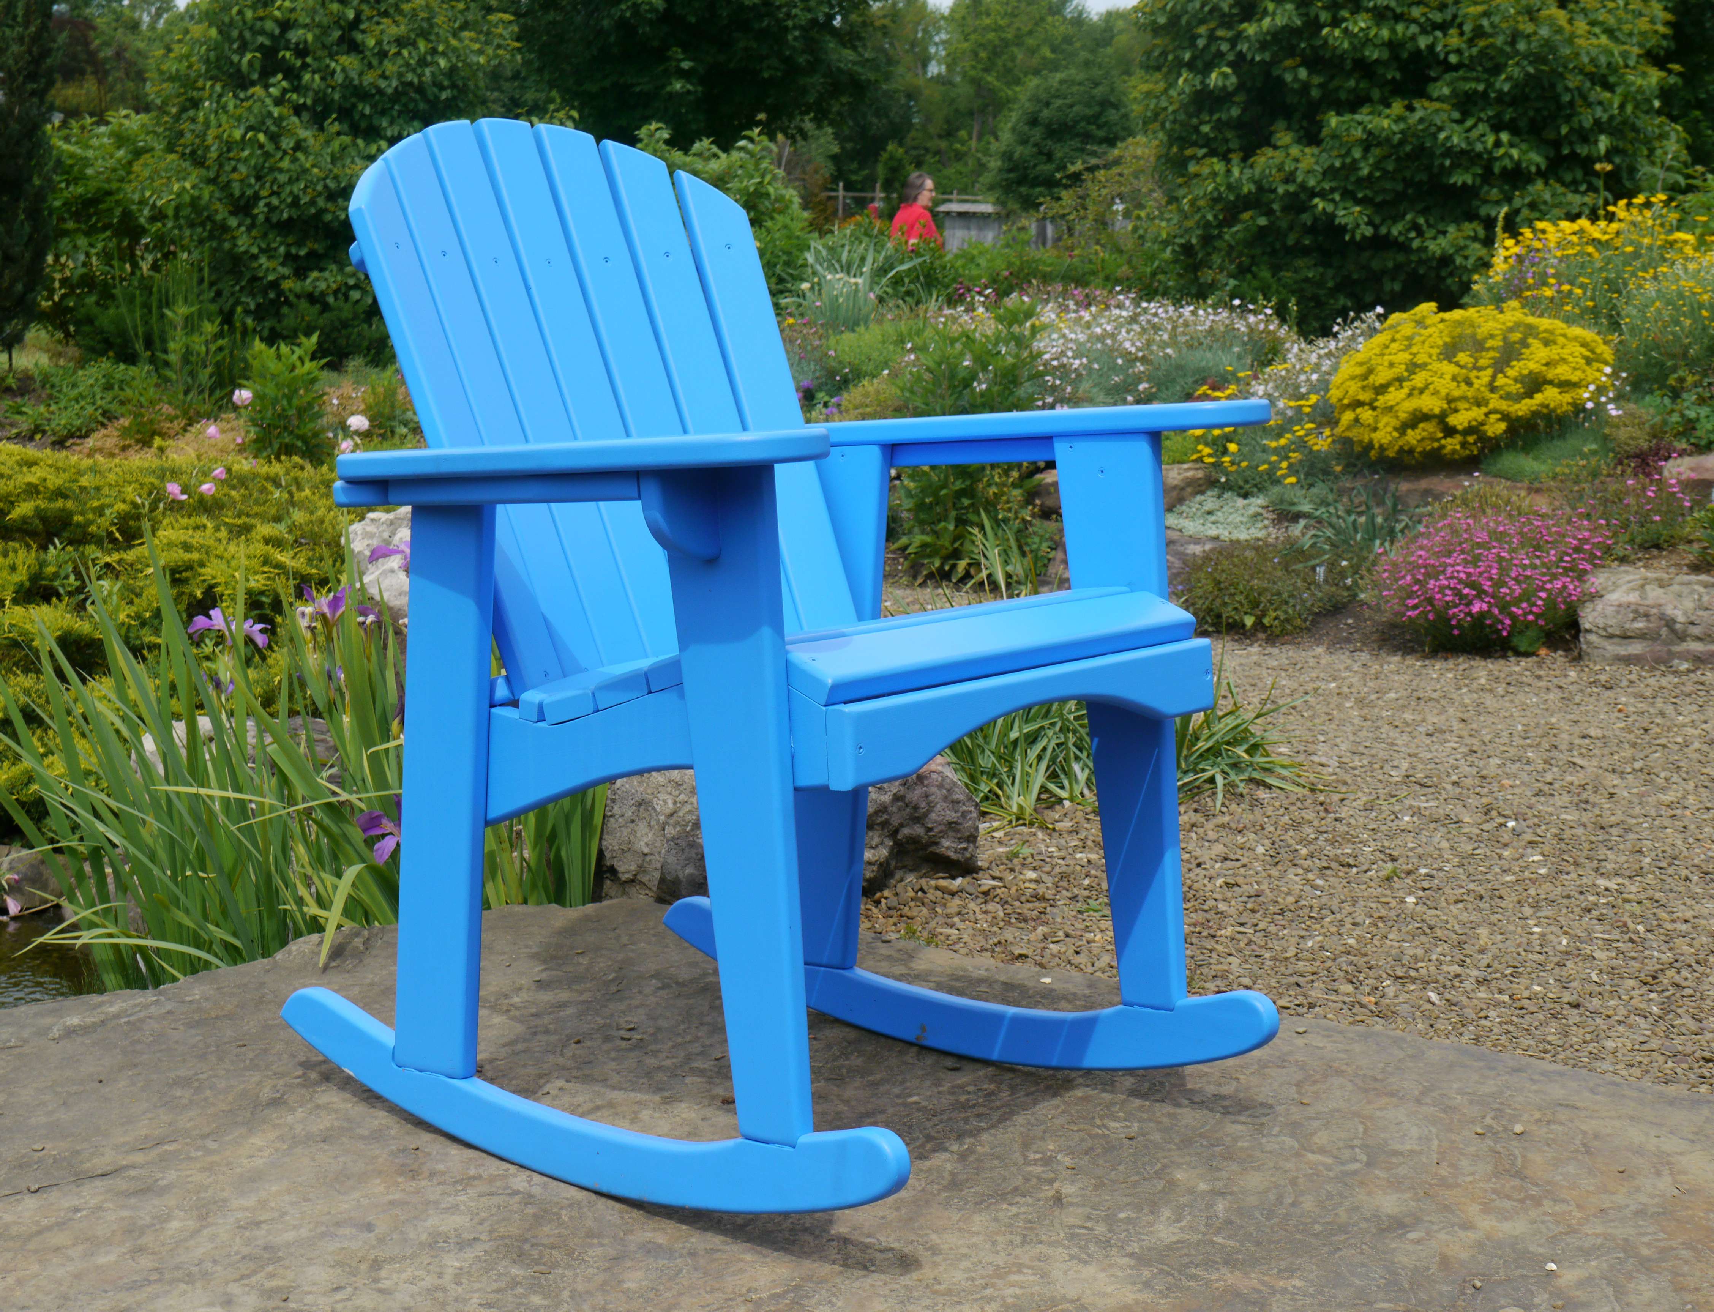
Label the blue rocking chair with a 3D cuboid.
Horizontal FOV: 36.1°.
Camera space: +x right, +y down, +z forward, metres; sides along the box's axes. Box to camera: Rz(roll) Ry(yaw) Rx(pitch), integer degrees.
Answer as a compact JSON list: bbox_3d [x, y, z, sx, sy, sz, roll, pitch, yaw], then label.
[{"bbox_3d":[-0.090,-0.034,2.551,0.837,0.981,0.748,8,11,42],"label":"blue rocking chair"}]

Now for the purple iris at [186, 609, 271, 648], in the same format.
[{"bbox_3d":[-0.813,-0.036,3.400,0.104,0.053,0.095,0,9,0],"label":"purple iris"}]

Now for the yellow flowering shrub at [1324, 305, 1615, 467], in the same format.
[{"bbox_3d":[1.889,-0.840,8.100,0.870,0.490,0.800,0,9,0],"label":"yellow flowering shrub"}]

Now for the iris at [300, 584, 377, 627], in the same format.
[{"bbox_3d":[-0.659,-0.065,3.350,0.097,0.055,0.090,0,9,0],"label":"iris"}]

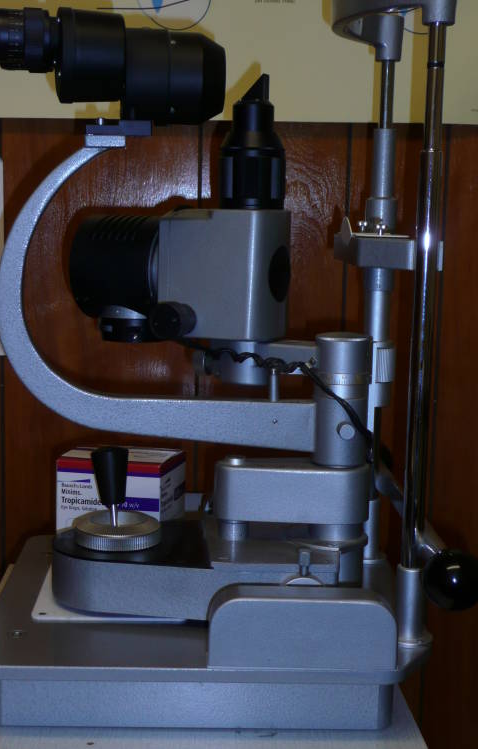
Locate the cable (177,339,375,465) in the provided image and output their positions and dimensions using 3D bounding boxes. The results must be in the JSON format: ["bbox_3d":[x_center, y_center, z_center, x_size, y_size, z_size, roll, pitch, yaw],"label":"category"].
[{"bbox_3d":[0.029,0.020,0.897,0.144,0.088,0.040,1,8,0],"label":"cable"}]

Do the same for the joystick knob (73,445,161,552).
[{"bbox_3d":[-0.094,0.091,0.917,0.068,0.073,0.068,1,8,0],"label":"joystick knob"}]

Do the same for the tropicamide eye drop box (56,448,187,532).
[{"bbox_3d":[-0.105,0.109,1.053,0.095,0.076,0.063,3,9,14],"label":"tropicamide eye drop box"}]

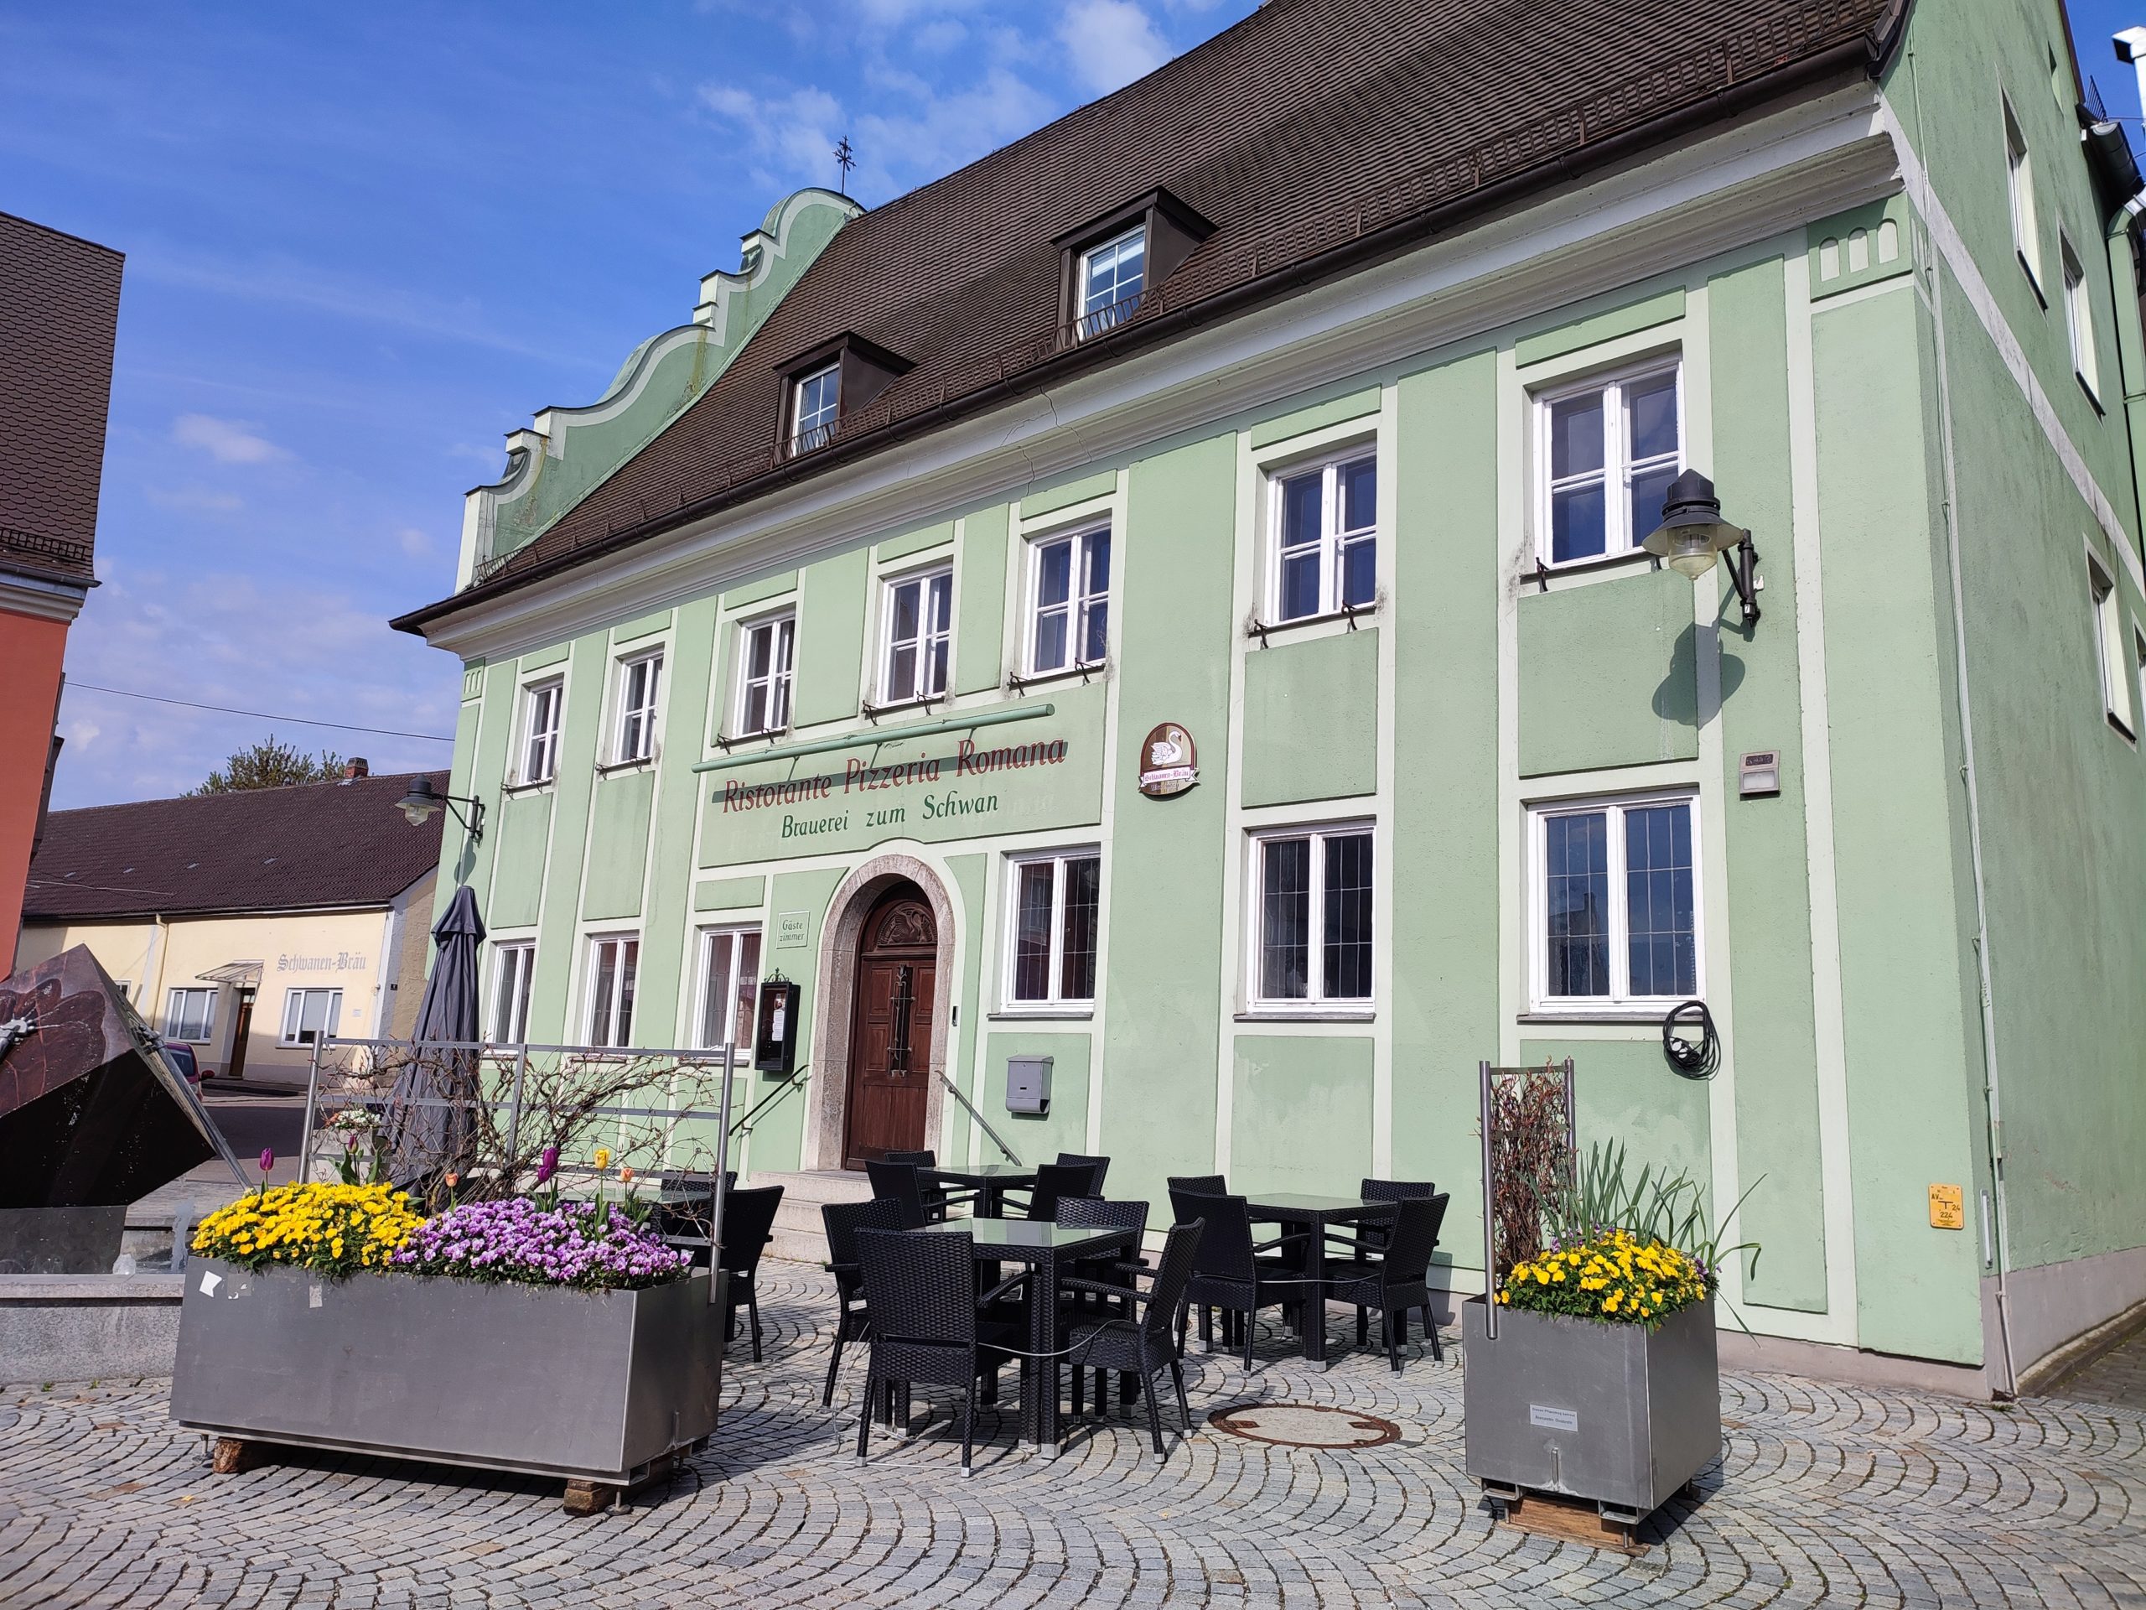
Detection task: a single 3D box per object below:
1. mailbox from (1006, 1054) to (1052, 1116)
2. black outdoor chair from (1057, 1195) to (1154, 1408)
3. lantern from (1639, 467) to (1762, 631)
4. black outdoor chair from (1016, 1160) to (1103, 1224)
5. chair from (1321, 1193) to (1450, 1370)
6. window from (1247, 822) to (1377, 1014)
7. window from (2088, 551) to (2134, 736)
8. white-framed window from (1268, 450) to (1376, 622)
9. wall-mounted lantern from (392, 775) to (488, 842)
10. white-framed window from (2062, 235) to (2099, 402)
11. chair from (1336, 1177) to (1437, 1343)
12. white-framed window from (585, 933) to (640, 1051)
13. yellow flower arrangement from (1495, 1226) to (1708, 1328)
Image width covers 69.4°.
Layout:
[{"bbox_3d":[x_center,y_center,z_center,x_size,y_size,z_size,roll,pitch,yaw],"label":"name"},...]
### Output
[{"bbox_3d":[-0.297,2.042,11.283,0.381,0.415,0.130,-7,-15,42],"label":"mailbox"},{"bbox_3d":[-0.001,2.171,6.765,0.560,0.845,0.560,-2,-12,25],"label":"black outdoor chair"},{"bbox_3d":[3.422,-1.385,8.251,0.530,0.640,1.125,-7,-15,42],"label":"lantern"},{"bbox_3d":[-0.244,2.647,9.589,0.560,0.845,0.560,13,-15,-42],"label":"black outdoor chair"},{"bbox_3d":[1.530,2.350,7.693,0.570,0.840,0.570,-8,-13,42],"label":"chair"},{"bbox_3d":[1.572,0.750,10.030,1.018,1.182,0.150,-7,-15,42],"label":"window"},{"bbox_3d":[7.972,-1.211,12.044,0.160,1.160,1.100,-7,-15,41],"label":"window"},{"bbox_3d":[1.720,-1.780,10.497,0.922,1.102,0.150,-7,-15,42],"label":"white-framed window"},{"bbox_3d":[-7.293,0.030,17.878,0.500,0.680,1.040,-7,-15,42],"label":"wall-mounted lantern"},{"bbox_3d":[7.967,-3.845,12.402,0.160,1.160,1.080,-7,-15,41],"label":"white-framed window"},{"bbox_3d":[1.625,2.467,8.371,0.570,0.840,0.570,-9,-14,44],"label":"chair"},{"bbox_3d":[-4.660,1.929,15.804,1.030,1.220,0.100,-7,-15,42],"label":"white-framed window"},{"bbox_3d":[1.883,1.693,5.519,0.540,0.250,0.920,-5,-12,33],"label":"yellow flower arrangement"}]

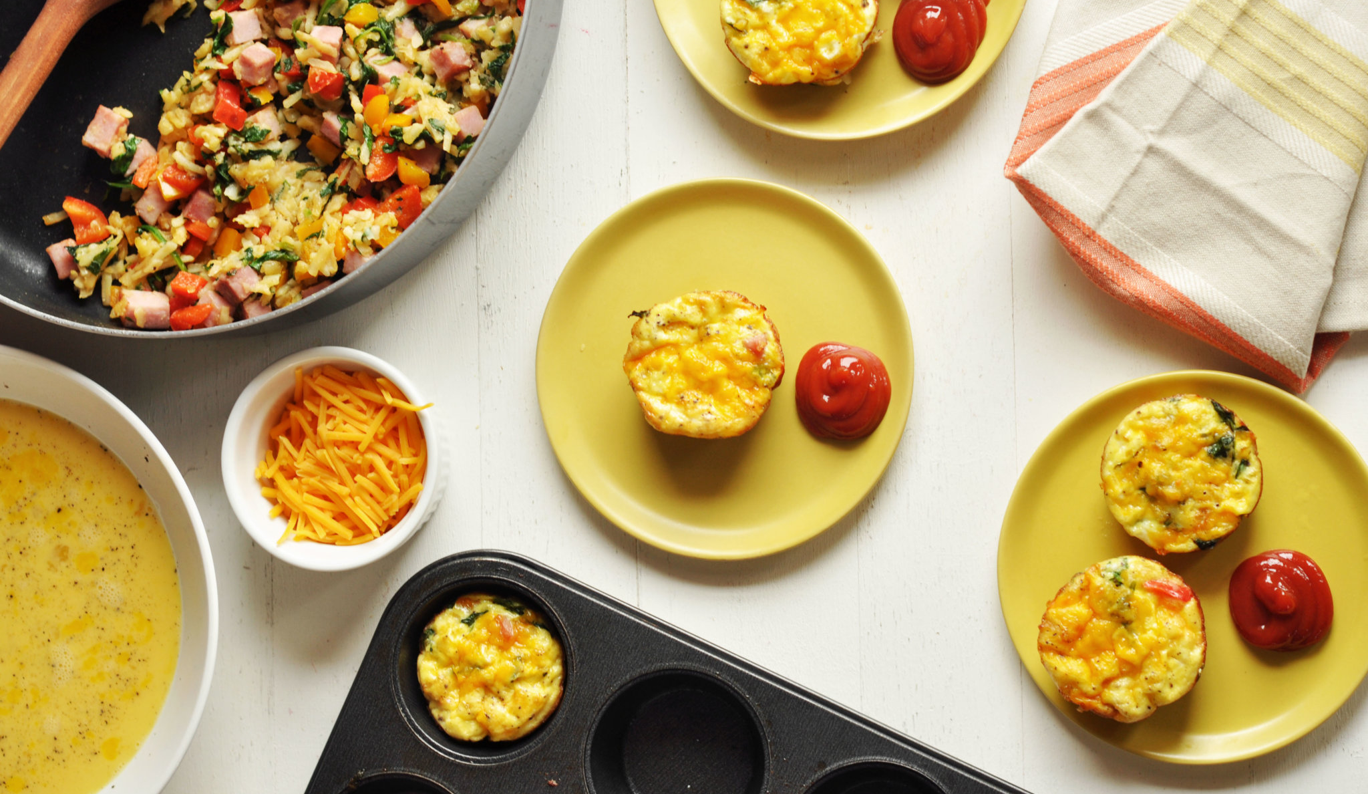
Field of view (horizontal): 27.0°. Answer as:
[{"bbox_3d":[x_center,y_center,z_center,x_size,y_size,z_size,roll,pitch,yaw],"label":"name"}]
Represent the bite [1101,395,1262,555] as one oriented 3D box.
[{"bbox_3d":[0.192,0.030,1.097,0.060,0.033,0.060,0,87,8],"label":"bite"}]

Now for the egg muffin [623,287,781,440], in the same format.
[{"bbox_3d":[0.009,-0.013,1.123,0.060,0.033,0.058,0,87,8],"label":"egg muffin"}]

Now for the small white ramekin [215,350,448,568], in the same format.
[{"bbox_3d":[-0.137,0.025,1.143,0.088,0.042,0.088,0,87,8],"label":"small white ramekin"}]

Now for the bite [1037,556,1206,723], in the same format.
[{"bbox_3d":[0.169,0.093,1.097,0.062,0.033,0.062,0,87,8],"label":"bite"}]

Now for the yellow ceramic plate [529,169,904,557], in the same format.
[{"bbox_3d":[0.017,-0.011,1.136,0.152,0.017,0.152,0,87,8],"label":"yellow ceramic plate"}]

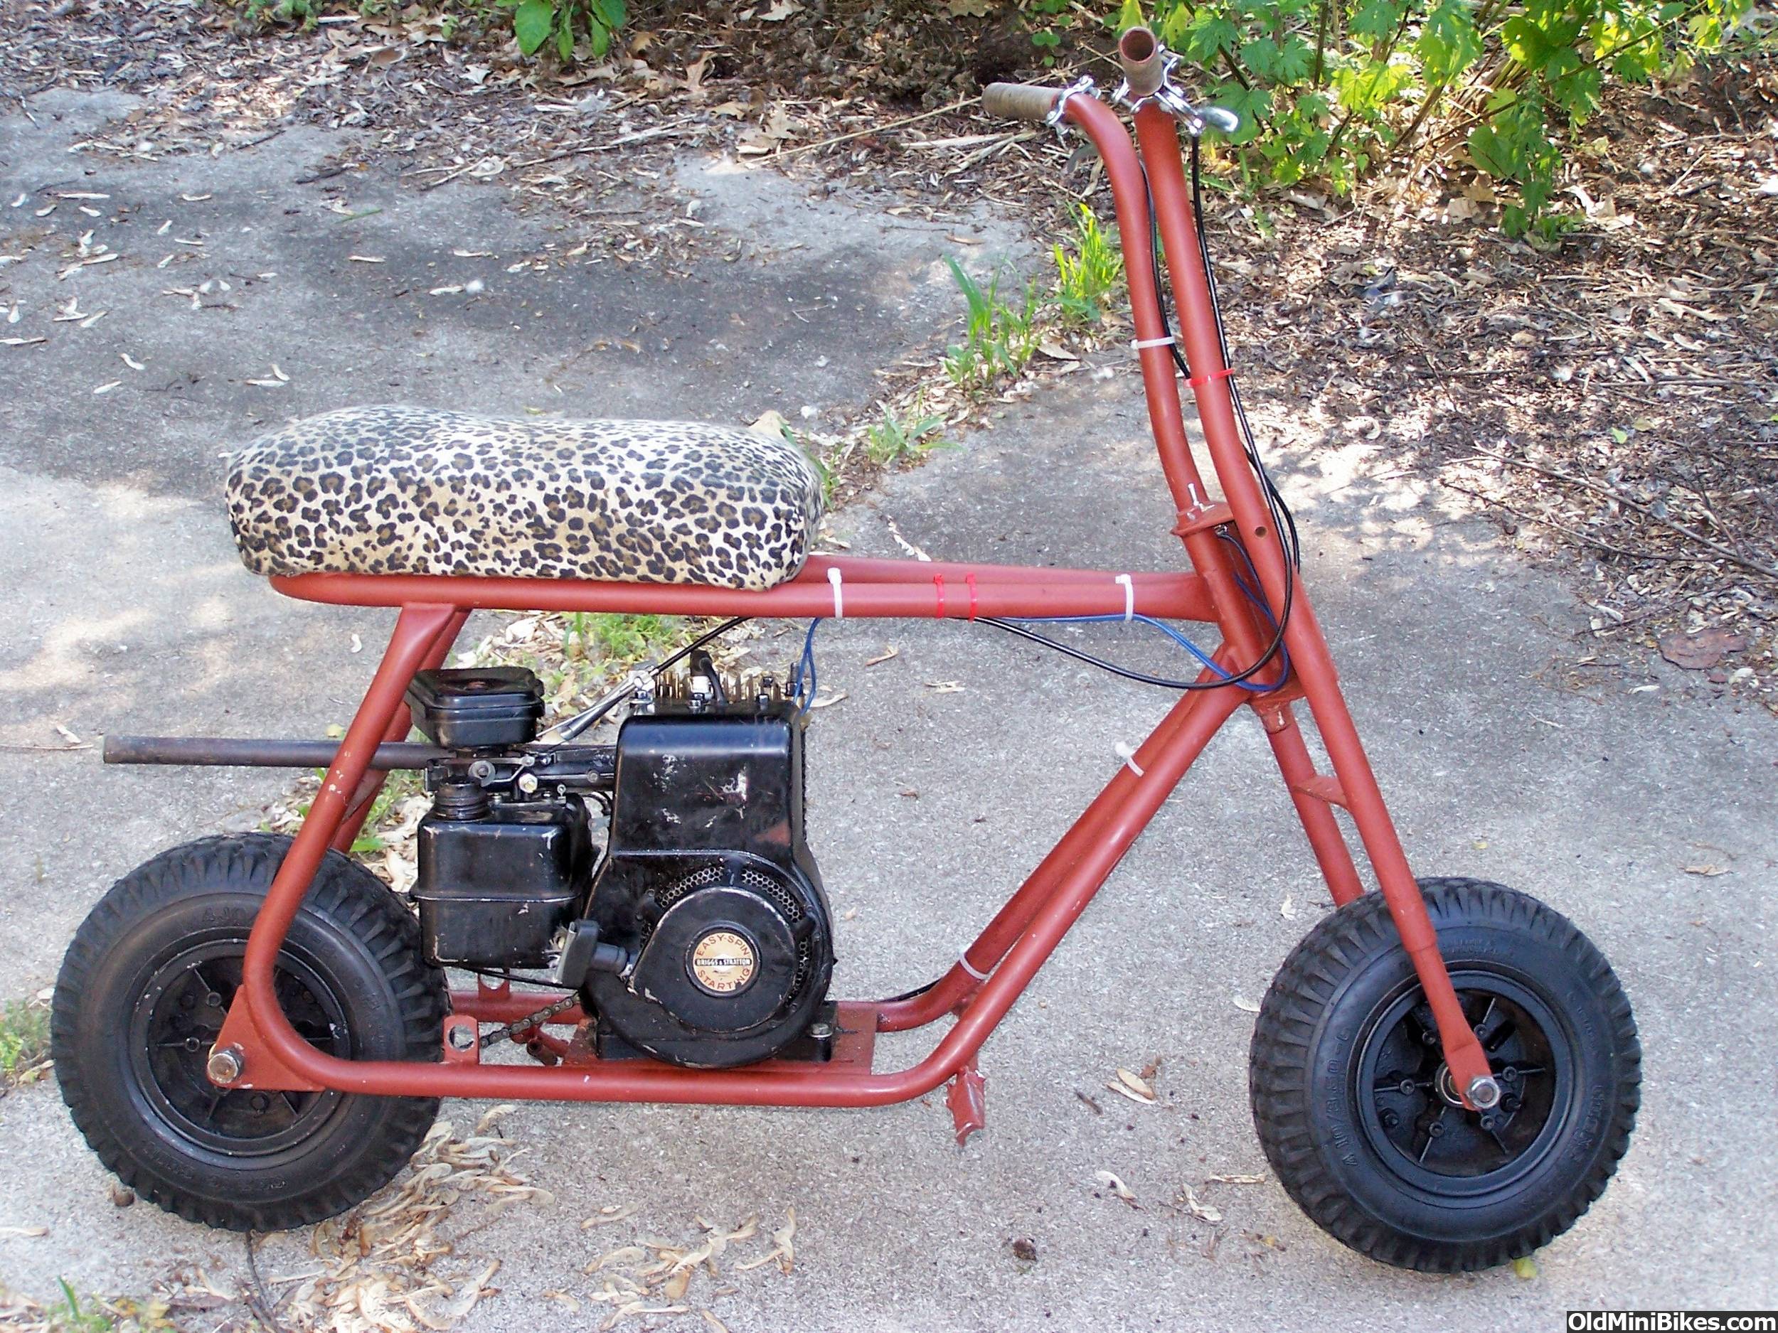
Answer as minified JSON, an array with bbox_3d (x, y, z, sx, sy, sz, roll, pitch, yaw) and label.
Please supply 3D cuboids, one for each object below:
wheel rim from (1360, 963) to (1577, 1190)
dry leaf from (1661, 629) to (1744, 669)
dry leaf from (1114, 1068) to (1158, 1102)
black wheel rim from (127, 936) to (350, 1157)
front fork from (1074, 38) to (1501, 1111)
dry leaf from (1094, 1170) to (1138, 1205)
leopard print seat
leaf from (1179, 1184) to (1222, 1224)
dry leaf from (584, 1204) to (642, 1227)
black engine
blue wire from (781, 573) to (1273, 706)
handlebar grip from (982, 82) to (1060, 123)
[{"bbox_3d":[0.444,0.325,2.741,0.180,0.180,0.090,0,3,-10],"label":"wheel rim"},{"bbox_3d":[0.948,-0.026,4.031,0.083,0.012,0.139,19,28,36],"label":"dry leaf"},{"bbox_3d":[0.215,0.363,3.026,0.015,0.012,0.061,-10,25,-26],"label":"dry leaf"},{"bbox_3d":[-0.509,0.293,2.762,0.180,0.180,0.090,2,11,3],"label":"black wheel rim"},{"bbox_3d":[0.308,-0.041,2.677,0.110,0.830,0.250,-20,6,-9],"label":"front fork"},{"bbox_3d":[0.191,0.429,2.866,0.015,0.008,0.054,-12,25,-29],"label":"dry leaf"},{"bbox_3d":[-0.276,-0.135,2.669,0.452,0.120,0.215,2,11,2],"label":"leopard print seat"},{"bbox_3d":[0.257,0.439,2.843,0.020,0.010,0.065,-8,24,-23],"label":"leaf"},{"bbox_3d":[-0.225,0.445,2.803,0.058,0.008,0.011,-15,27,-35],"label":"dry leaf"},{"bbox_3d":[-0.205,0.147,2.705,0.338,0.305,0.250,2,11,2],"label":"black engine"},{"bbox_3d":[0.112,-0.019,2.629,0.374,0.105,0.075,2,11,2],"label":"blue wire"},{"bbox_3d":[0.109,-0.464,2.825,0.027,0.027,0.112,-10,13,-25],"label":"handlebar grip"}]

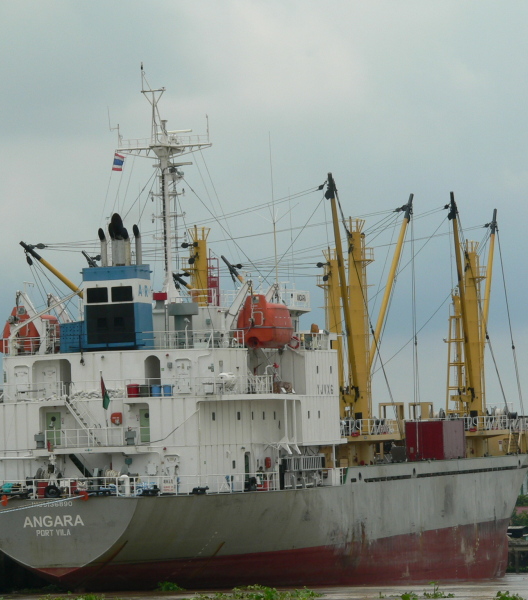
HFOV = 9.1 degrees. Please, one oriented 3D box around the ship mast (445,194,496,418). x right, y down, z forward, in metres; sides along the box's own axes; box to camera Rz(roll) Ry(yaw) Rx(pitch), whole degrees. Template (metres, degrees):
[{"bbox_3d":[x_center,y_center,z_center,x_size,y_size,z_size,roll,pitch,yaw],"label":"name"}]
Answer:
[{"bbox_3d":[13.622,0.429,218.000,2.300,14.800,5.000,-2,-3,18],"label":"ship mast"}]

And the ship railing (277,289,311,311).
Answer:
[{"bbox_3d":[1.580,-0.027,177.000,1.600,1.150,1.200,-2,-3,18],"label":"ship railing"}]

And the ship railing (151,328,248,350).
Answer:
[{"bbox_3d":[-3.259,2.011,167.000,5.200,1.000,0.120,-2,-3,18],"label":"ship railing"}]

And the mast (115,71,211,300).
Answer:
[{"bbox_3d":[-5.295,-6.116,175.000,5.100,11.900,1.900,-2,-3,18],"label":"mast"}]

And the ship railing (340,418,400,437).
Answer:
[{"bbox_3d":[6.268,7.516,194.500,0.100,0.980,14.000,-2,-2,16],"label":"ship railing"}]

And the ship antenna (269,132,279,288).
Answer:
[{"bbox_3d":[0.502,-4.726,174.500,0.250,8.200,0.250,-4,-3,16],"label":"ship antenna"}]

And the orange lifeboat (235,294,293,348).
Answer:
[{"bbox_3d":[0.180,1.106,170.000,2.350,2.750,5.200,-2,-2,16],"label":"orange lifeboat"}]

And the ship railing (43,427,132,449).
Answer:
[{"bbox_3d":[-8.823,6.888,165.200,4.700,0.970,0.100,-2,-2,16],"label":"ship railing"}]

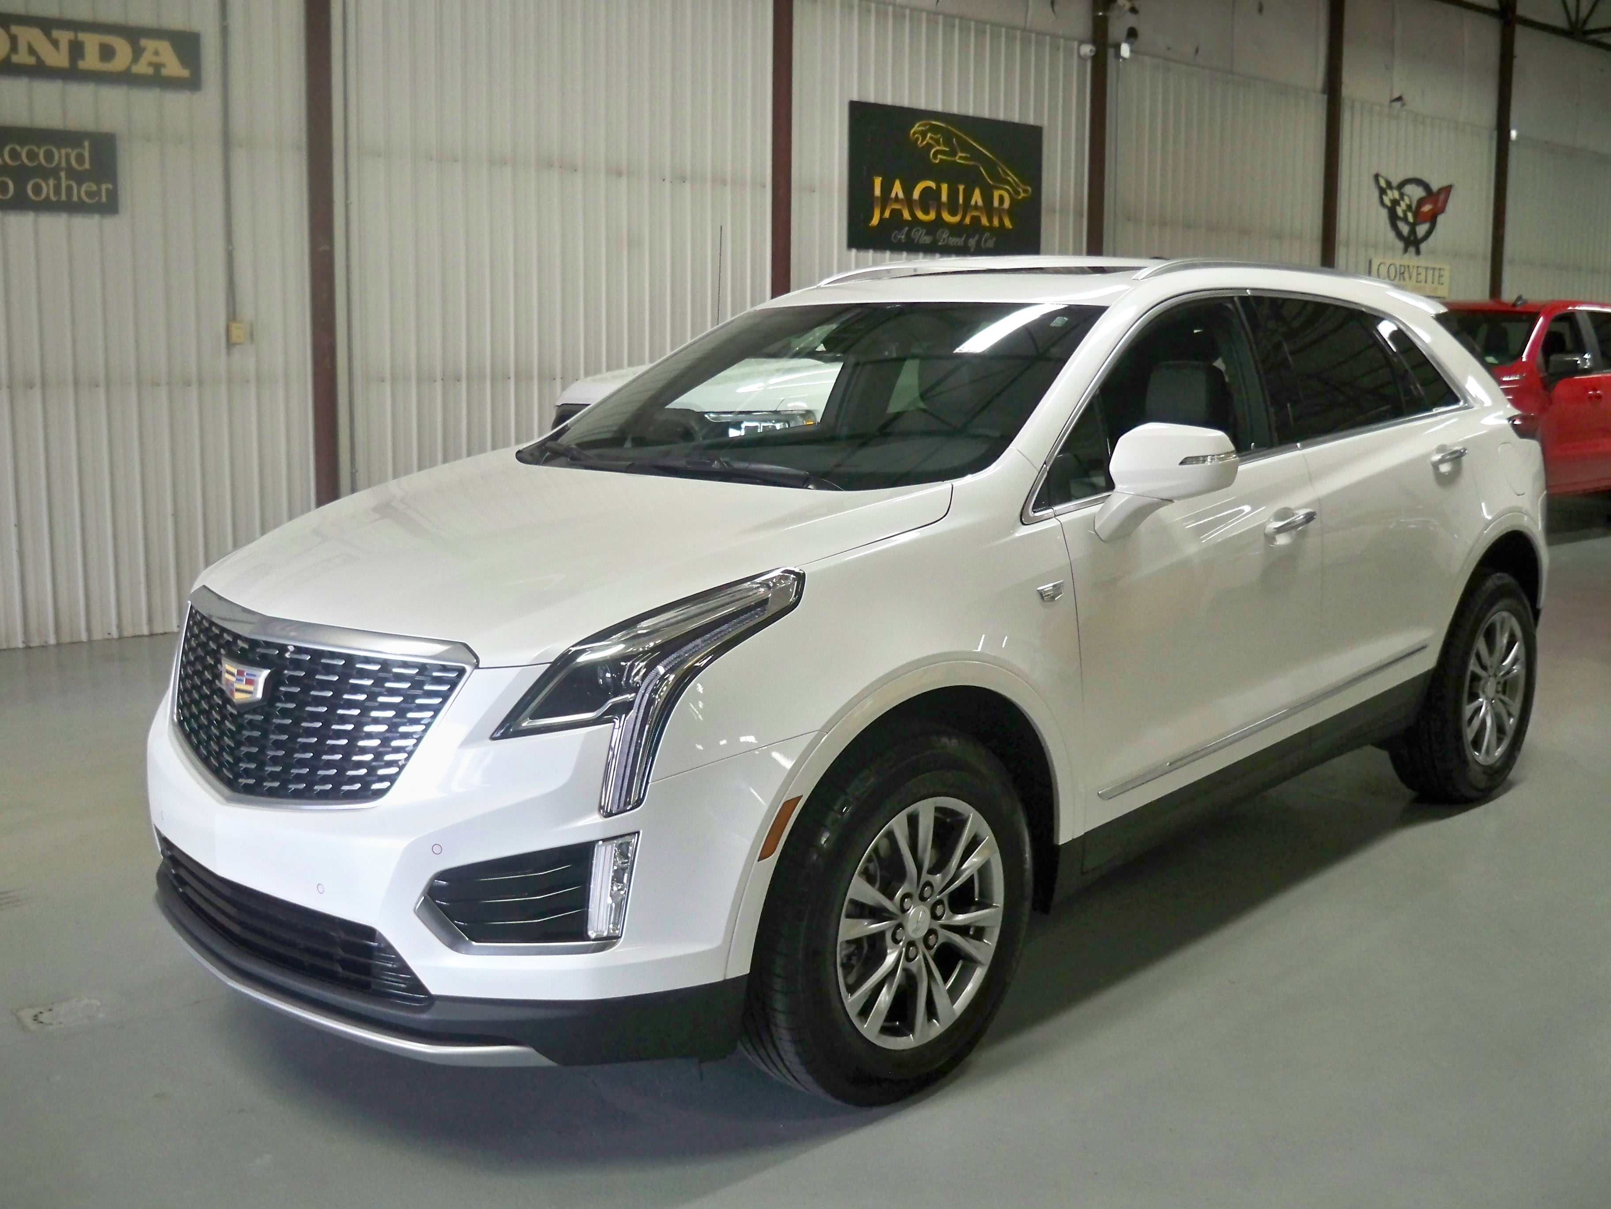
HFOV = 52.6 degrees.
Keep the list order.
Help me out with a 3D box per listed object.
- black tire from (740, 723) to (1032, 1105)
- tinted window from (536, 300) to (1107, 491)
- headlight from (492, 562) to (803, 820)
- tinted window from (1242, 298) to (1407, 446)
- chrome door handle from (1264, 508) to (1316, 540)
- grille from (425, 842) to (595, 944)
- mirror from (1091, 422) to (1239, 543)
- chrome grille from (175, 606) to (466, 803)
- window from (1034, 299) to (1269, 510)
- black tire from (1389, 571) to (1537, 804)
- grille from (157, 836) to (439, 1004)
[{"bbox_3d":[0.168,0.613,3.299,0.240,0.752,0.755,9,13,43],"label":"black tire"},{"bbox_3d":[0.024,-0.569,4.148,1.440,0.110,0.890,9,41,43],"label":"tinted window"},{"bbox_3d":[-0.261,0.148,2.931,0.290,0.375,0.550,6,12,34],"label":"headlight"},{"bbox_3d":[1.429,-0.651,4.505,0.780,0.390,0.060,-10,-5,-45],"label":"tinted window"},{"bbox_3d":[1.220,-0.204,4.112,0.060,0.055,0.240,9,13,43],"label":"chrome door handle"},{"bbox_3d":[-0.514,0.503,2.840,0.330,0.195,0.080,2,10,14],"label":"grille"},{"bbox_3d":[0.797,-0.272,3.590,0.230,0.260,0.250,9,13,43],"label":"mirror"},{"bbox_3d":[-1.032,0.207,3.169,1.020,0.315,0.190,9,13,43],"label":"chrome grille"},{"bbox_3d":[0.811,-0.497,3.869,1.040,0.465,0.060,-10,-5,-45],"label":"window"},{"bbox_3d":[2.154,0.254,5.320,0.240,0.752,0.755,9,13,43],"label":"black tire"},{"bbox_3d":[-1.067,0.587,3.193,1.000,0.170,0.140,9,13,43],"label":"grille"}]

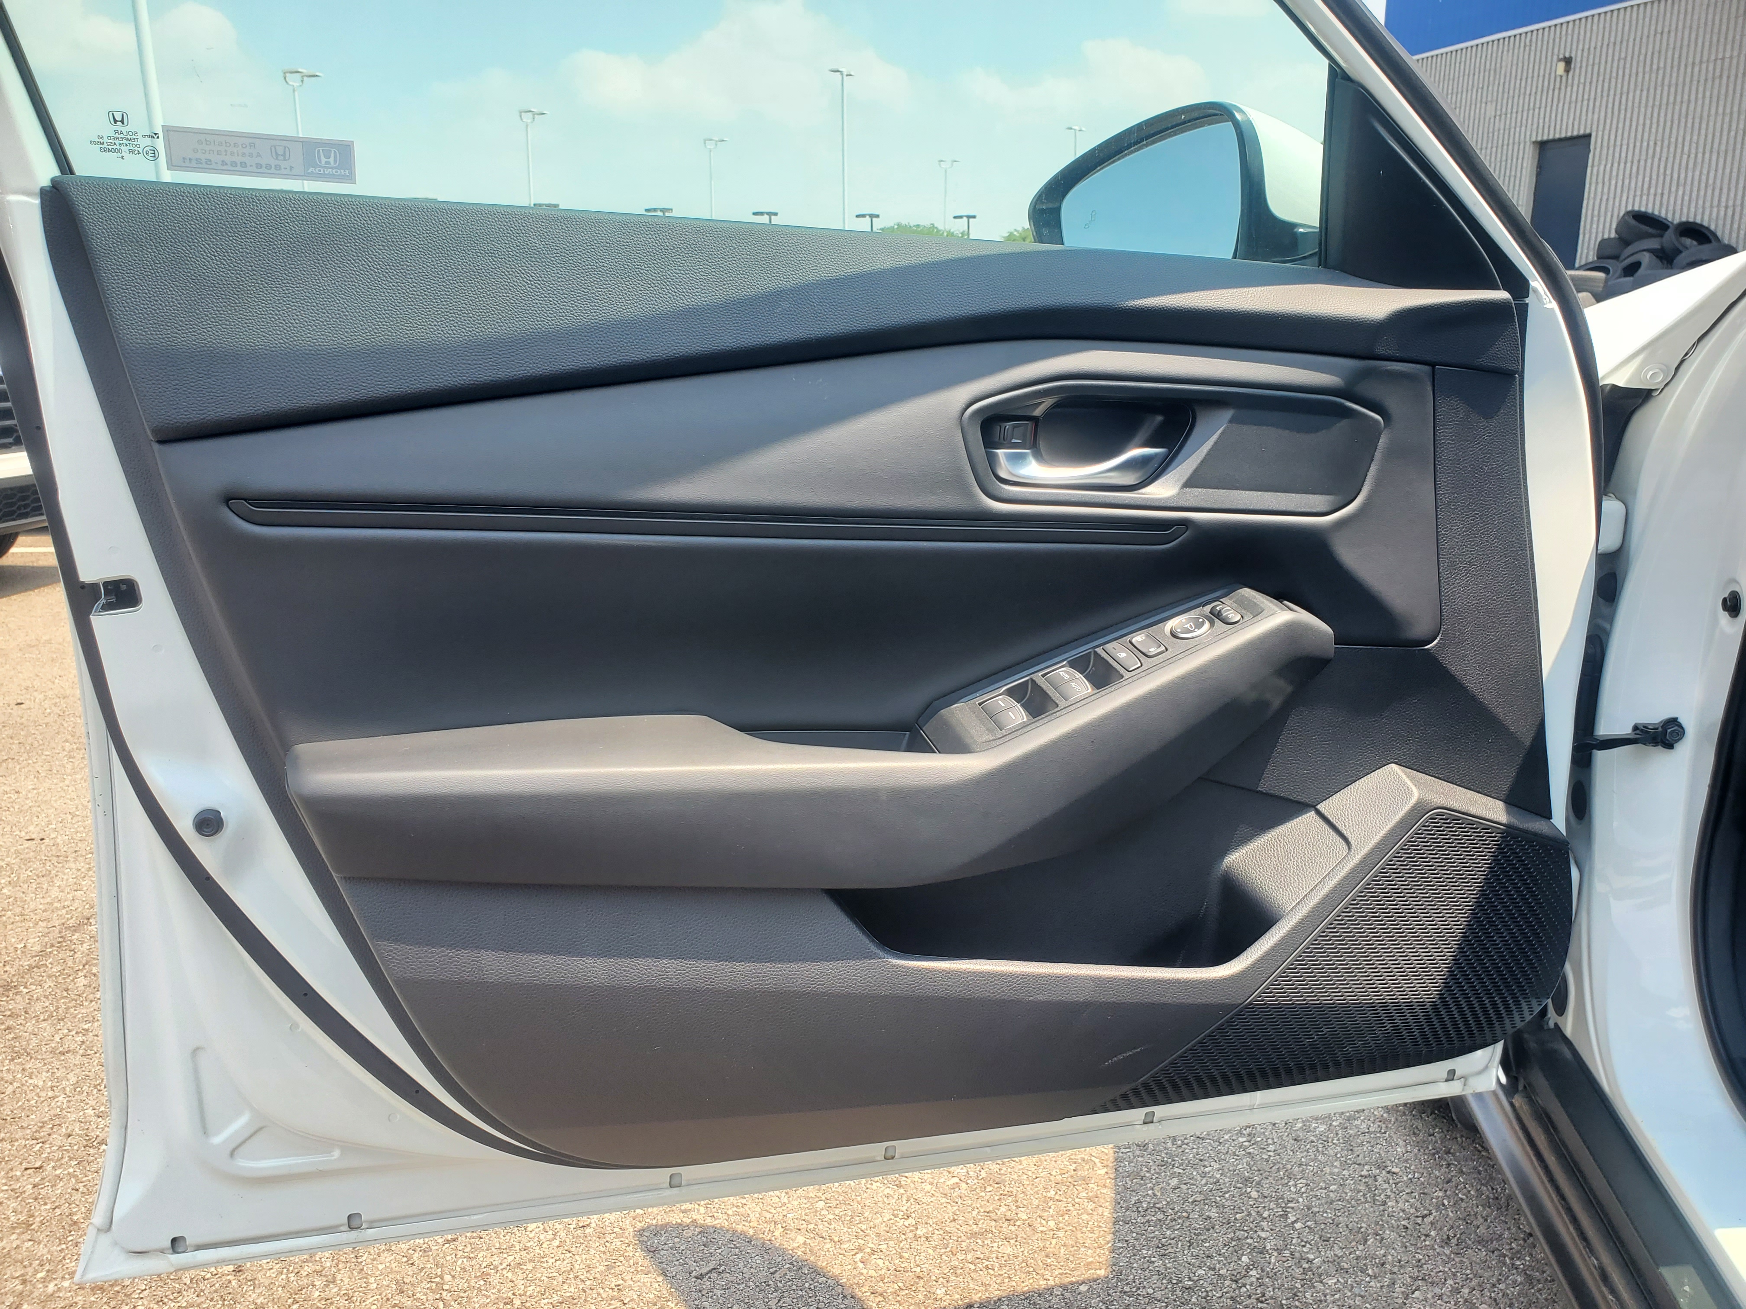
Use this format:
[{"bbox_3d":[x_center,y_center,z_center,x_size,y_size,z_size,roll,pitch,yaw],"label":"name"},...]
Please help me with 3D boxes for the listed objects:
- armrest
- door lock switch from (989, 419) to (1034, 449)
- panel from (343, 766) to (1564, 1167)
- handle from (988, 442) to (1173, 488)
[{"bbox_3d":[-0.007,0.061,0.795,0.634,0.156,0.095,-4,14,-11],"label":"armrest"},{"bbox_3d":[0.087,-0.137,0.818,0.035,0.021,0.015,-4,14,-11],"label":"door lock switch"},{"bbox_3d":[0.109,0.226,0.900,0.868,0.278,0.100,-4,14,-11],"label":"panel"},{"bbox_3d":[0.135,-0.120,0.826,0.124,0.026,0.028,-4,14,-11],"label":"handle"}]

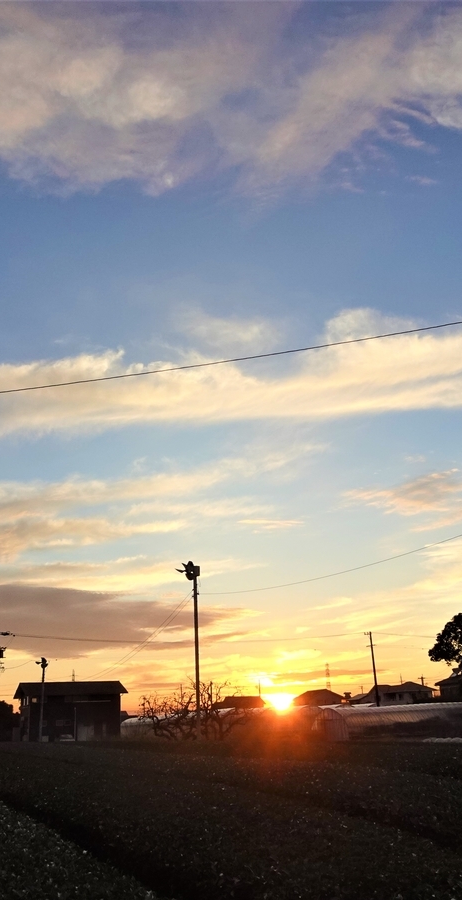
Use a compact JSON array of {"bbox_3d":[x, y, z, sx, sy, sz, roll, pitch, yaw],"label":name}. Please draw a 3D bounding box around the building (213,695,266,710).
[{"bbox_3d":[1.595,55.520,176.467,11.000,7.000,8.500,1,-18,-10],"label":"building"}]

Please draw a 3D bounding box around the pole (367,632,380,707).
[{"bbox_3d":[14.978,24.289,86.585,1.000,10.408,0.600,-2,-18,0],"label":"pole"}]

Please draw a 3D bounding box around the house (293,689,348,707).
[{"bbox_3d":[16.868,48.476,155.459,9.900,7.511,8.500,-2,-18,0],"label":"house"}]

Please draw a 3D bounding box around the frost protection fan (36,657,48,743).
[{"bbox_3d":[-14.282,19.035,62.647,0.900,7.000,0.900,11,-22,-36],"label":"frost protection fan"}]

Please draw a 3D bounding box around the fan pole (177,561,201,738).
[{"bbox_3d":[-1.511,7.477,29.666,0.750,7.062,0.800,14,-24,-39],"label":"fan pole"}]

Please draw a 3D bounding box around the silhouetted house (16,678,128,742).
[{"bbox_3d":[-16.076,26.518,83.425,10.000,6.500,6.800,5,-19,-21],"label":"silhouetted house"}]

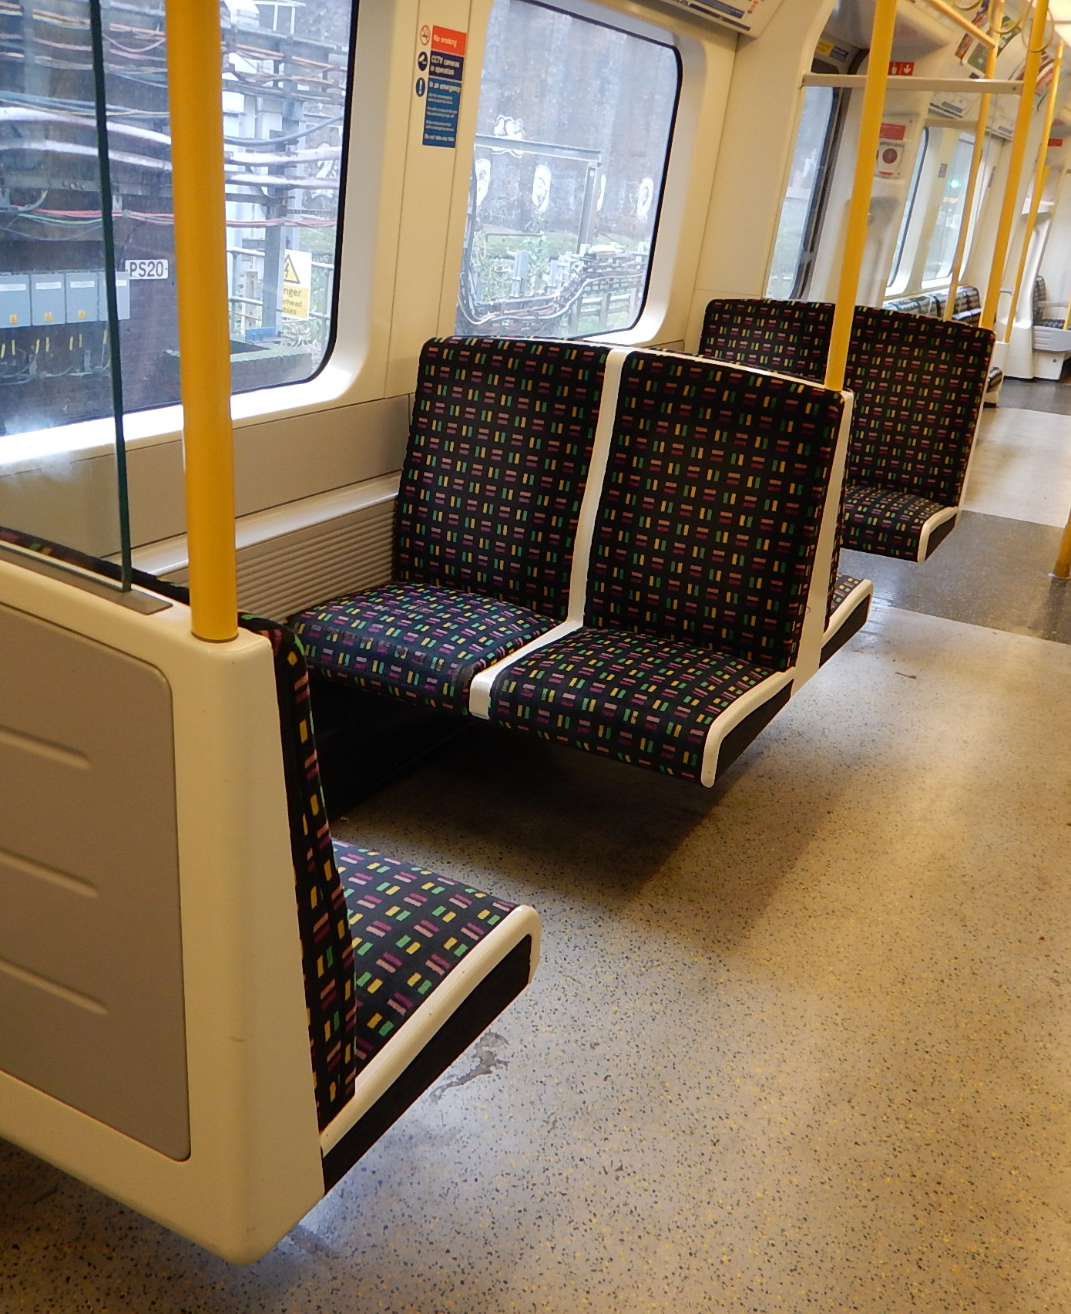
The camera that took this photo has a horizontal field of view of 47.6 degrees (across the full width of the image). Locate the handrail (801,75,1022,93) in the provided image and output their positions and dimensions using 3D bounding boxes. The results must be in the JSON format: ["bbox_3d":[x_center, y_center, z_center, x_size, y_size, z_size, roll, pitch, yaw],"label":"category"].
[{"bbox_3d":[1.168,-1.771,3.767,0.690,0.037,0.035,14,24,25],"label":"handrail"}]

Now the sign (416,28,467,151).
[{"bbox_3d":[-0.205,-1.218,2.592,0.008,0.230,0.170,19,26,23],"label":"sign"}]

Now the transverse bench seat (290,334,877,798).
[{"bbox_3d":[0.025,-0.269,2.492,1.015,0.650,0.630,14,24,25],"label":"transverse bench seat"}]

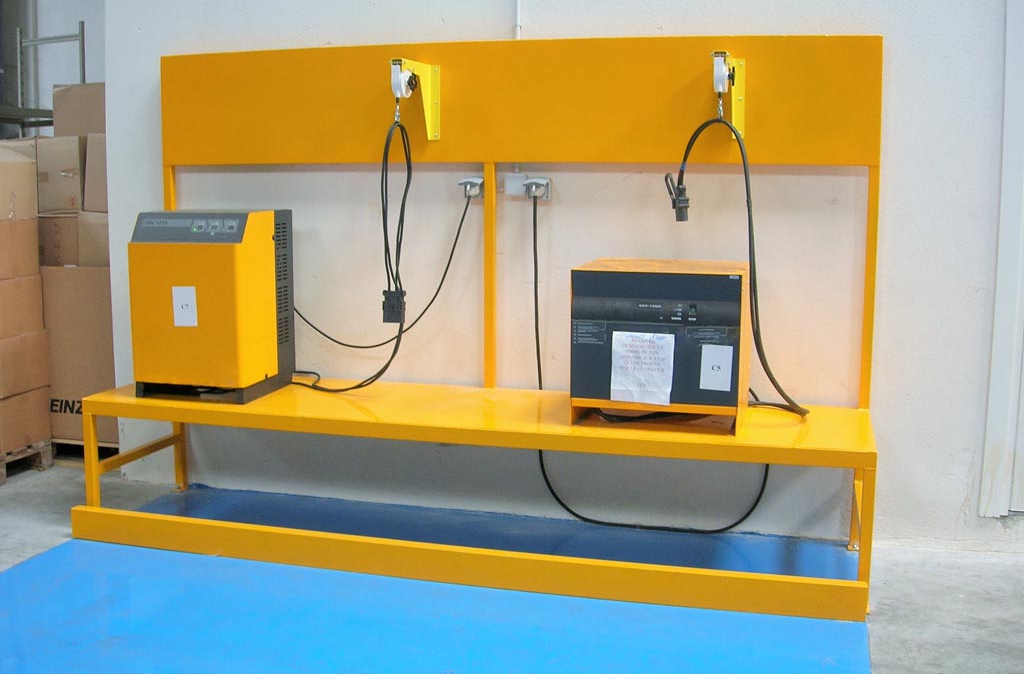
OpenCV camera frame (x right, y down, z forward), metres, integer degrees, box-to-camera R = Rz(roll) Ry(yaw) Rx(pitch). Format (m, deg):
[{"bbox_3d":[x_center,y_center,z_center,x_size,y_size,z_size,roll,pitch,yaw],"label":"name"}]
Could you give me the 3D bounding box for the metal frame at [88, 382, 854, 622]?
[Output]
[{"bbox_3d":[-0.182,0.528,4.275,2.951,0.539,0.720,2,9,15],"label":"metal frame"}]

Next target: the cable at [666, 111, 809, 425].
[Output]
[{"bbox_3d":[0.820,-0.254,4.069,0.465,1.048,0.282,2,9,15],"label":"cable"}]

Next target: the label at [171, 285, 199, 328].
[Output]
[{"bbox_3d":[-1.243,-0.115,4.276,0.101,0.152,0.004,2,9,15],"label":"label"}]

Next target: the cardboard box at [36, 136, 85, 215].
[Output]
[{"bbox_3d":[-2.077,-0.783,5.454,0.241,0.360,0.386,2,9,15],"label":"cardboard box"}]

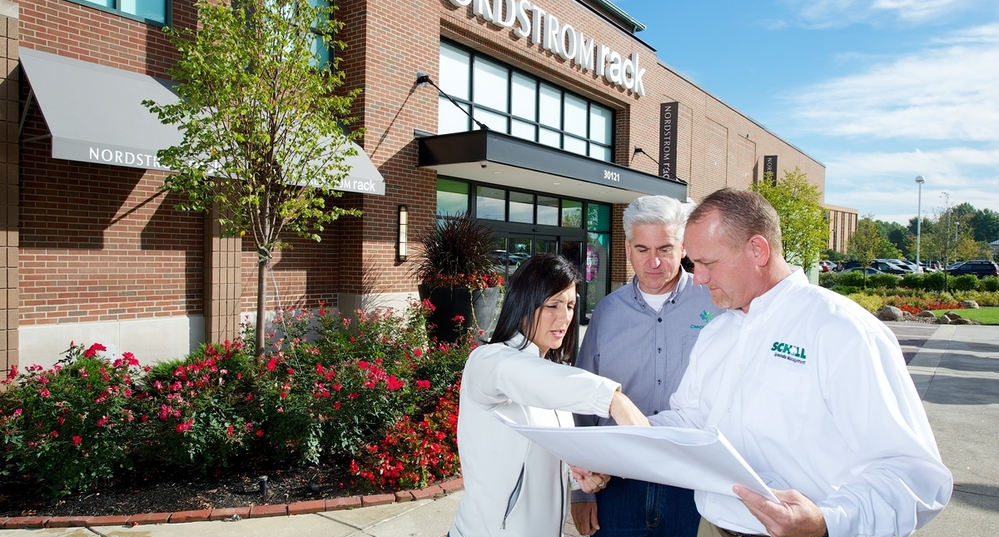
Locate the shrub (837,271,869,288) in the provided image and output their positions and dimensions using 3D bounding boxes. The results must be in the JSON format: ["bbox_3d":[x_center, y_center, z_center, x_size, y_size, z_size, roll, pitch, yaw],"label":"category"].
[{"bbox_3d":[20.182,0.685,38.000,1.770,1.140,1.600,1,1,6],"label":"shrub"}]

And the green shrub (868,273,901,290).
[{"bbox_3d":[21.691,0.761,37.500,1.800,1.070,1.700,1,1,6],"label":"green shrub"}]

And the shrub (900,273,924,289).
[{"bbox_3d":[21.990,0.775,35.511,1.150,1.050,1.150,2,1,36],"label":"shrub"}]

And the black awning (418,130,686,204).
[{"bbox_3d":[1.716,-1.928,13.969,1.480,0.480,8.550,2,2,36],"label":"black awning"}]

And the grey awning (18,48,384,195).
[{"bbox_3d":[-3.295,-1.657,8.275,0.860,1.180,4.330,2,2,36],"label":"grey awning"}]

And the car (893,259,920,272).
[{"bbox_3d":[35.951,0.038,60.017,4.750,1.700,1.850,2,2,40],"label":"car"}]

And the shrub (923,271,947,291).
[{"bbox_3d":[22.863,0.734,35.011,1.150,1.100,1.150,2,1,36],"label":"shrub"}]

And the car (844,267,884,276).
[{"bbox_3d":[28.846,0.666,51.515,4.650,1.440,1.800,2,2,40],"label":"car"}]

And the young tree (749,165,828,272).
[{"bbox_3d":[10.879,-1.263,25.052,2.700,5.100,2.700,2,1,36],"label":"young tree"}]

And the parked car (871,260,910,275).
[{"bbox_3d":[31.341,0.174,55.018,4.850,1.770,1.880,2,2,40],"label":"parked car"}]

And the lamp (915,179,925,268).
[{"bbox_3d":[32.823,-3.063,52.084,0.680,8.300,0.680,2,2,40],"label":"lamp"}]

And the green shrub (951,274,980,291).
[{"bbox_3d":[25.904,0.834,37.000,1.670,1.000,1.600,1,1,6],"label":"green shrub"}]

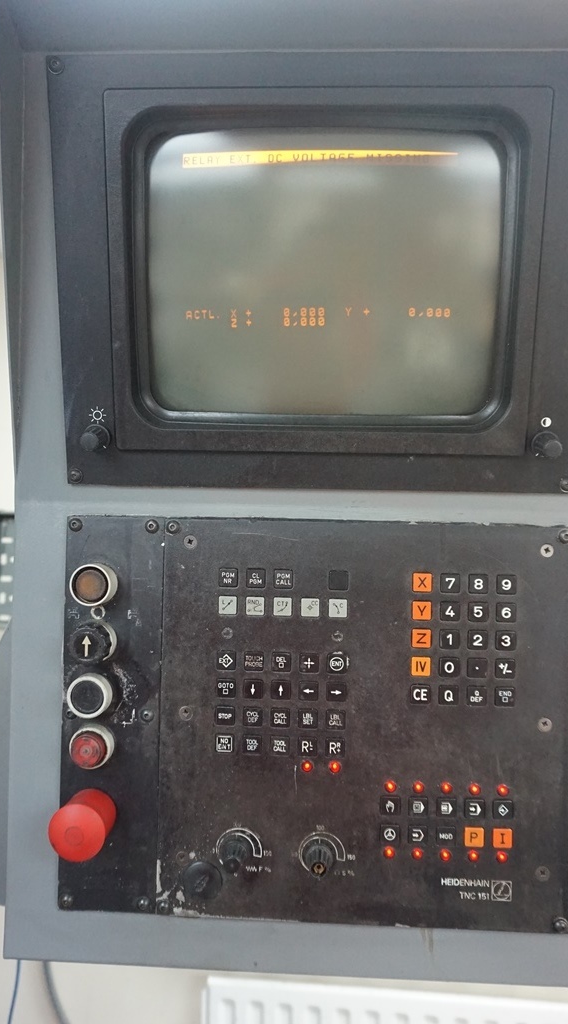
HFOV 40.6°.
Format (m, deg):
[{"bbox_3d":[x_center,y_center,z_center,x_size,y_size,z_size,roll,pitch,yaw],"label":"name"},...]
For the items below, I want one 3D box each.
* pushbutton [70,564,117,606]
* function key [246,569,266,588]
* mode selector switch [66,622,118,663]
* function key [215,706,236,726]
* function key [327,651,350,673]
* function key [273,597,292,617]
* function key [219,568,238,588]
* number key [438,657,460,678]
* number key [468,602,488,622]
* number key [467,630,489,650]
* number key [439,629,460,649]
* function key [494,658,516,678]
[{"bbox_3d":[-0.132,0.050,0.534,0.028,0.028,0.019,1,-1,3],"label":"pushbutton"},{"bbox_3d":[-0.020,0.047,0.543,0.013,0.013,0.005,1,-1,2],"label":"function key"},{"bbox_3d":[-0.132,0.091,0.531,0.028,0.028,0.024,1,-1,3],"label":"mode selector switch"},{"bbox_3d":[-0.040,0.141,0.531,0.013,0.013,0.004,1,-2,2],"label":"function key"},{"bbox_3d":[0.037,0.107,0.539,0.013,0.013,0.005,1,-1,2],"label":"function key"},{"bbox_3d":[0.000,0.066,0.532,0.013,0.013,0.004,1,-2,2],"label":"function key"},{"bbox_3d":[-0.039,0.047,0.544,0.013,0.013,0.005,1,-1,2],"label":"function key"},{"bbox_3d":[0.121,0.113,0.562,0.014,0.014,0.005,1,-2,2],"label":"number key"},{"bbox_3d":[0.134,0.069,0.530,0.013,0.013,0.006,1,-1,3],"label":"number key"},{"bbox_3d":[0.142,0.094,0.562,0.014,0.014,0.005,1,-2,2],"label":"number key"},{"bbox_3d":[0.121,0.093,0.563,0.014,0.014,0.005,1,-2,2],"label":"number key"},{"bbox_3d":[0.151,0.107,0.526,0.013,0.013,0.004,1,-2,2],"label":"function key"}]

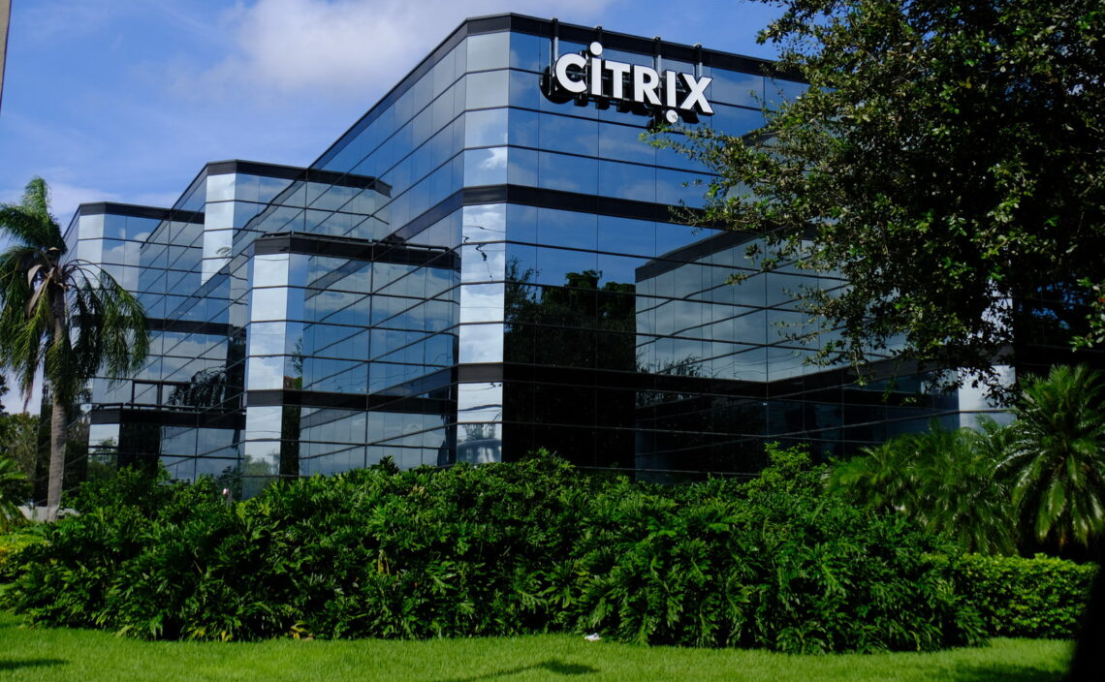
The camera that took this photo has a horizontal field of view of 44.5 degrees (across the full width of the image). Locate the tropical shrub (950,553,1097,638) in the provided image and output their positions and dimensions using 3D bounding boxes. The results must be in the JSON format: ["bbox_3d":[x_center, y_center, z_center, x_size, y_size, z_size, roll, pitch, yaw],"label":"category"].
[{"bbox_3d":[6.629,3.732,19.794,2.600,1.200,1.000,1,-9,0],"label":"tropical shrub"}]

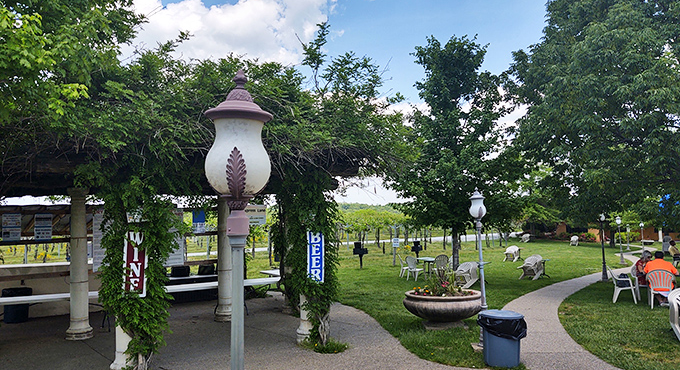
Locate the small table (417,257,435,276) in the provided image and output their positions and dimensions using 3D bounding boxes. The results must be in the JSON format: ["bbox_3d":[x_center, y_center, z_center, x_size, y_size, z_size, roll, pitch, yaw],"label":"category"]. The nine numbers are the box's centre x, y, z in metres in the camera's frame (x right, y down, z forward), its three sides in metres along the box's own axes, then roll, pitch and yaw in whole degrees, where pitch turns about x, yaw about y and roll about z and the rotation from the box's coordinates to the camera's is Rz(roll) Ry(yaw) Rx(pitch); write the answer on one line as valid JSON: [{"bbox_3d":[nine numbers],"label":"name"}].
[{"bbox_3d":[3.410,3.175,20.370,0.860,0.670,0.860,0,-5,0],"label":"small table"}]

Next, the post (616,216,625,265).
[{"bbox_3d":[13.548,2.693,25.600,0.320,2.250,0.320,-2,-6,0],"label":"post"}]

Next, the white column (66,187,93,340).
[{"bbox_3d":[-4.252,1.261,8.750,0.430,2.466,0.430,4,-7,-40],"label":"white column"}]

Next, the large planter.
[{"bbox_3d":[1.884,2.192,9.655,1.460,0.500,1.460,0,-5,0],"label":"large planter"}]

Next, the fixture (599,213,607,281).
[{"bbox_3d":[9.061,2.113,18.226,0.260,2.301,0.260,0,-5,0],"label":"fixture"}]

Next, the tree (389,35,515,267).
[{"bbox_3d":[4.069,-1.076,18.934,4.700,8.862,4.700,0,-5,0],"label":"tree"}]

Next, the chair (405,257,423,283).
[{"bbox_3d":[2.710,2.968,19.103,0.620,0.860,0.580,5,-7,-45],"label":"chair"}]

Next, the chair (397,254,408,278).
[{"bbox_3d":[2.532,3.136,20.500,0.580,0.880,0.570,-1,-6,-10],"label":"chair"}]

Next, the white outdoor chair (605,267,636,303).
[{"bbox_3d":[6.608,2.323,12.510,0.660,0.870,0.600,-3,-6,25],"label":"white outdoor chair"}]

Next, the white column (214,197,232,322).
[{"bbox_3d":[-2.360,1.482,11.000,0.460,2.600,0.460,2,-7,-34],"label":"white column"}]

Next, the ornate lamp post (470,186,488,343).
[{"bbox_3d":[2.060,1.198,7.807,0.270,2.317,0.270,0,-5,0],"label":"ornate lamp post"}]

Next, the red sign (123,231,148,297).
[{"bbox_3d":[-2.344,0.898,6.050,0.260,0.770,0.040,3,-6,-30],"label":"red sign"}]

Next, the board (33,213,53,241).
[{"bbox_3d":[-6.869,0.986,12.300,0.370,0.620,0.040,2,-6,-30],"label":"board"}]

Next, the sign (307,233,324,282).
[{"bbox_3d":[-0.366,1.106,8.150,0.290,0.800,0.040,1,-6,-29],"label":"sign"}]

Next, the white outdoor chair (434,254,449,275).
[{"bbox_3d":[3.559,2.924,18.600,0.570,0.890,0.580,1,-6,-20],"label":"white outdoor chair"}]

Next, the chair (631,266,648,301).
[{"bbox_3d":[7.186,2.264,12.600,0.580,0.840,0.580,0,-6,-14],"label":"chair"}]

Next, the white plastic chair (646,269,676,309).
[{"bbox_3d":[6.795,2.149,11.200,0.580,0.830,0.580,-4,-6,25],"label":"white plastic chair"}]

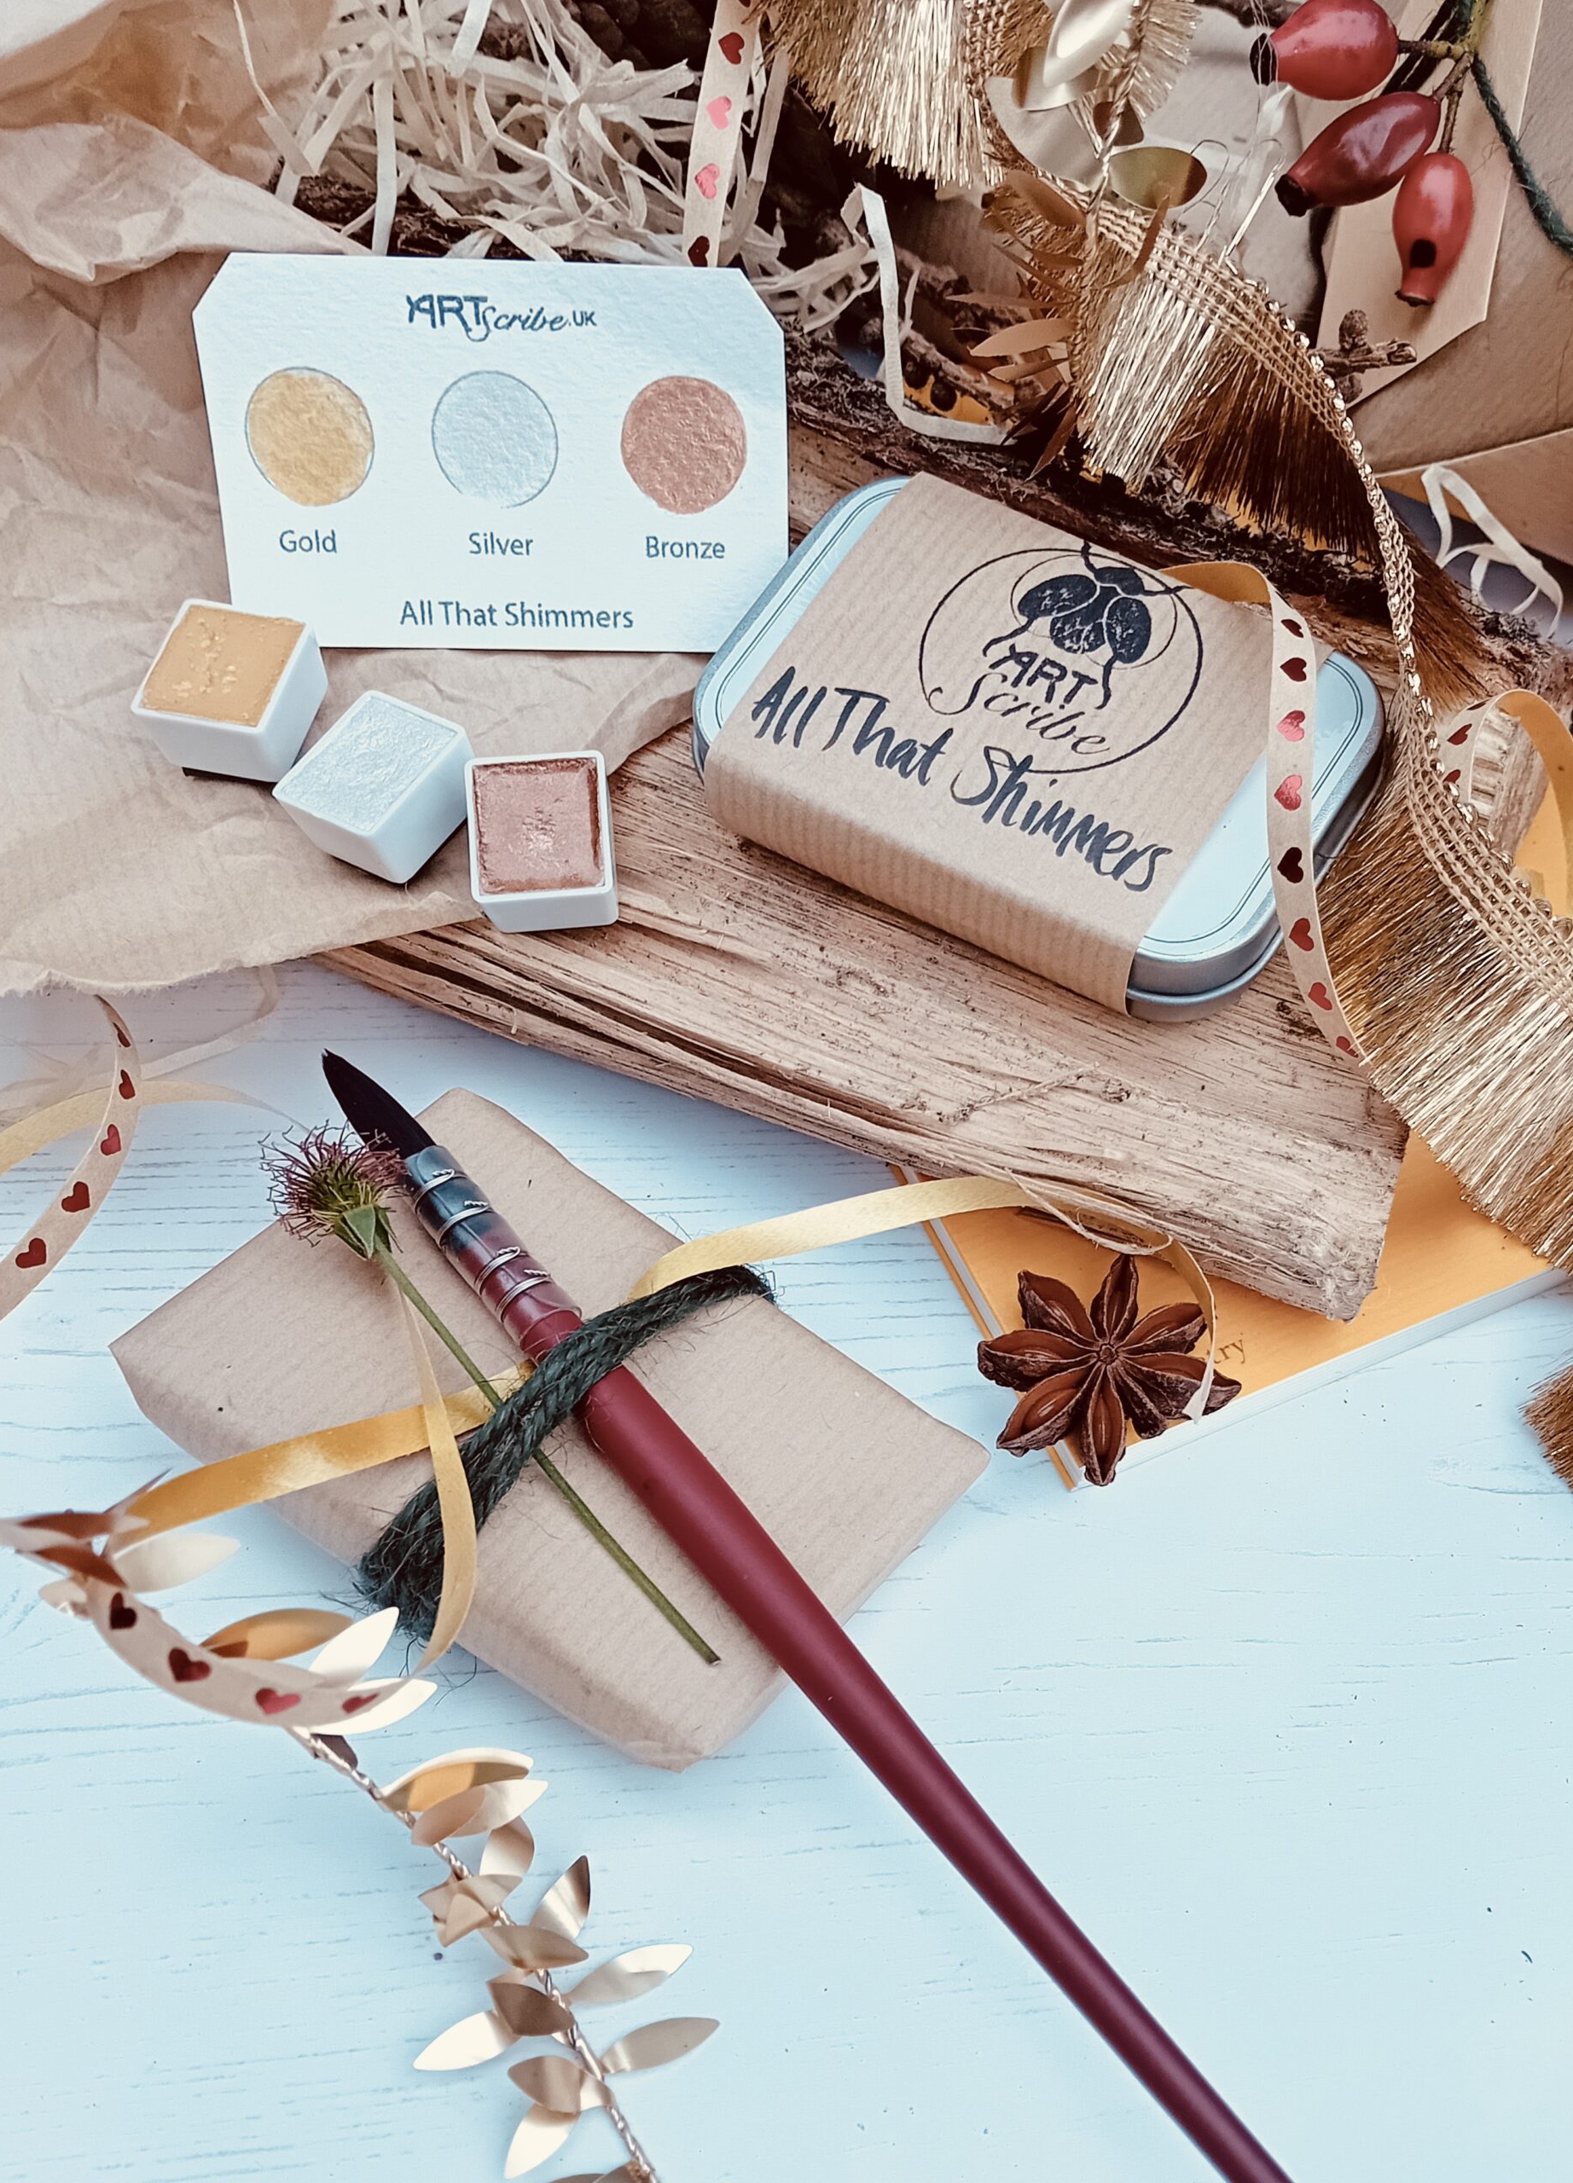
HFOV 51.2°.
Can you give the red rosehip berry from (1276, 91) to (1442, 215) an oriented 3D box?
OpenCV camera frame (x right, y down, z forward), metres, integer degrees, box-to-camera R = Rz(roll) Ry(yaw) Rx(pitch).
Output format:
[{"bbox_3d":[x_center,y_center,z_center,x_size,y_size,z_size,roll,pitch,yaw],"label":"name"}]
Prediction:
[{"bbox_3d":[0.082,-0.135,0.237,0.028,0.013,0.013,-37,64,-8],"label":"red rosehip berry"}]

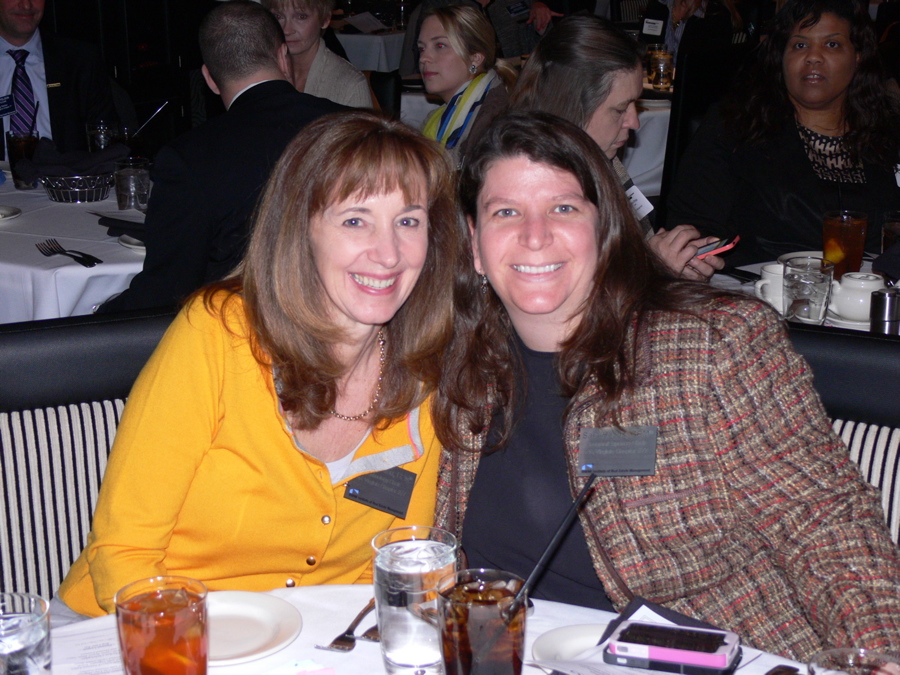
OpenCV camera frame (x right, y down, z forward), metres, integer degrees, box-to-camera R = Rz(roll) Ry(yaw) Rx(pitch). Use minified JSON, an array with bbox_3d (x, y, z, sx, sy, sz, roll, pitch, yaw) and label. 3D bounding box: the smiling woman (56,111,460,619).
[{"bbox_3d":[-0.195,0.385,1.801,0.520,1.220,0.660,-3,17,-10],"label":"smiling woman"}]

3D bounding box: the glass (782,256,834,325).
[{"bbox_3d":[0.592,-0.076,2.670,0.083,0.095,0.083,0,17,0],"label":"glass"}]

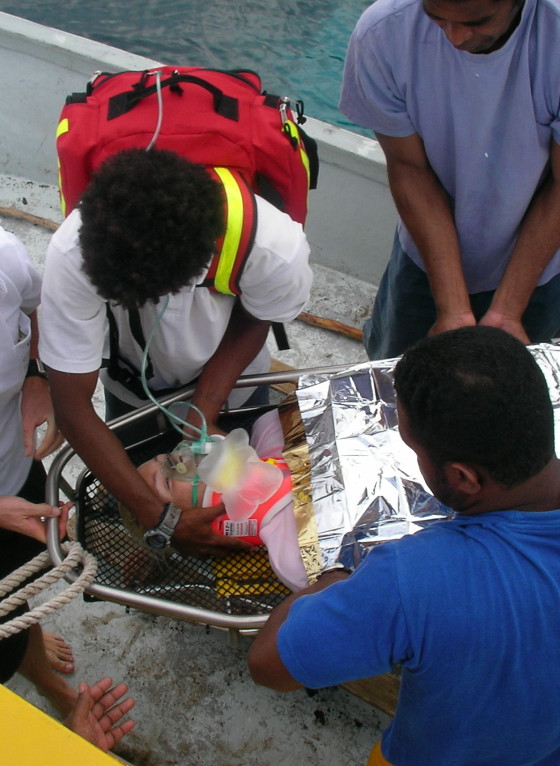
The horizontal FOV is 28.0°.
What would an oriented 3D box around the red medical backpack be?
[{"bbox_3d":[-0.171,-0.411,2.247,0.490,0.490,0.240,0,72,-1],"label":"red medical backpack"}]

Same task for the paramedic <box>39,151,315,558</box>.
[{"bbox_3d":[-0.178,0.113,2.462,0.510,1.570,0.740,0,43,-1],"label":"paramedic"}]

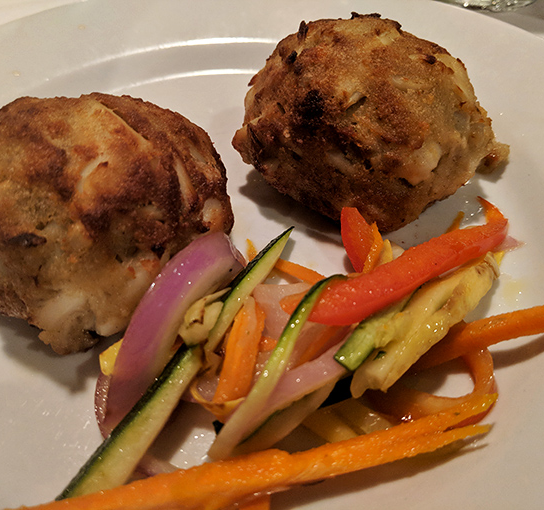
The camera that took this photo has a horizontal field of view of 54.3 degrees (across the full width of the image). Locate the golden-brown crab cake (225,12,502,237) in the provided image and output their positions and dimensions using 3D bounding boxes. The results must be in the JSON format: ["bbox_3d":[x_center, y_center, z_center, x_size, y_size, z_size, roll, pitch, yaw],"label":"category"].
[{"bbox_3d":[0.030,-0.043,0.172,0.083,0.059,0.080,-3,52,0],"label":"golden-brown crab cake"}]

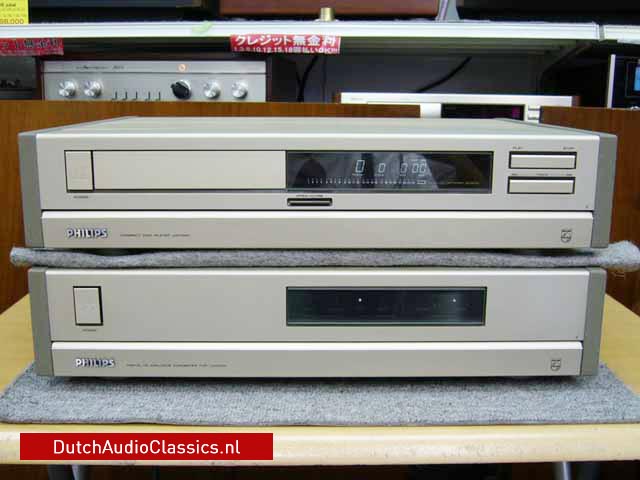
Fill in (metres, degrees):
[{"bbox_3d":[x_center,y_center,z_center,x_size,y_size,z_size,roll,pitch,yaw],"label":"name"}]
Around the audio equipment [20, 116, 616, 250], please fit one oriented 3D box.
[{"bbox_3d":[-0.002,-0.067,0.637,0.448,0.092,0.302,0,13,-1],"label":"audio equipment"}]

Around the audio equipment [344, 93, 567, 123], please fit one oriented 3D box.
[{"bbox_3d":[0.268,-0.260,1.383,0.455,0.100,0.320,1,13,4],"label":"audio equipment"}]

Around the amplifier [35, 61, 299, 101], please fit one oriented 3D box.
[{"bbox_3d":[-0.310,-0.302,1.411,0.475,0.170,0.280,2,13,6],"label":"amplifier"}]

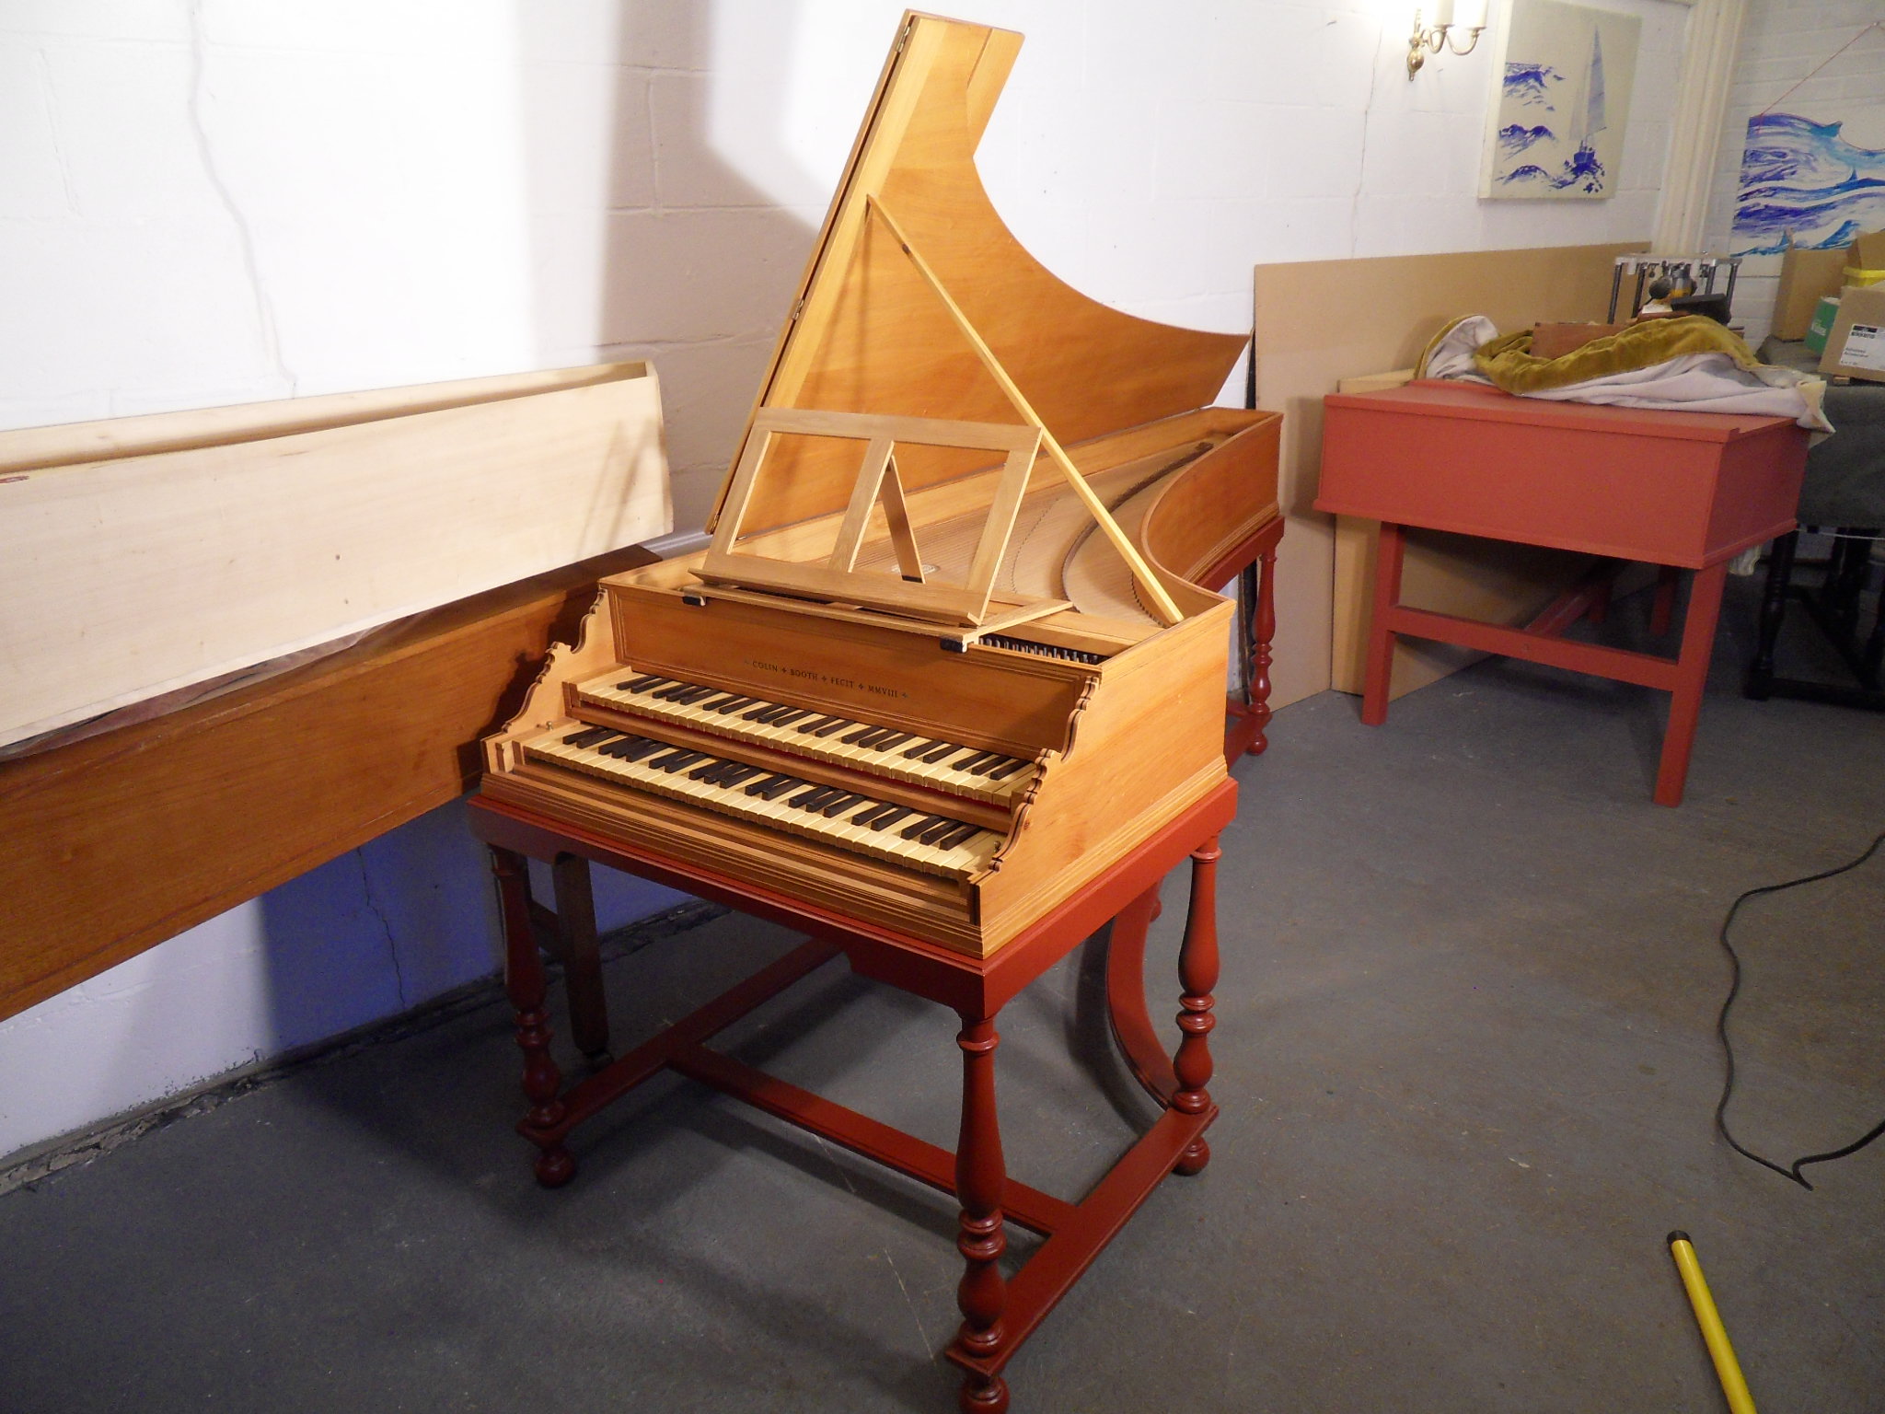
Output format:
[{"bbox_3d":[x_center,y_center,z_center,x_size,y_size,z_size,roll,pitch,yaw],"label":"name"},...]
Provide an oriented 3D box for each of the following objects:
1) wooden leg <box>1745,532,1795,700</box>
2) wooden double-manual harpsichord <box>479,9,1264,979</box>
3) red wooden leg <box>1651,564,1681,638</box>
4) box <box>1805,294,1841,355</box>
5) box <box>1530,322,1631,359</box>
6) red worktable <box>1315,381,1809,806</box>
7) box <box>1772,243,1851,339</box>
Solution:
[{"bbox_3d":[2.337,-0.285,3.671,0.064,0.540,0.064,7,21,24],"label":"wooden leg"},{"bbox_3d":[0.346,-0.568,2.158,0.787,0.903,2.185,12,24,34],"label":"wooden double-manual harpsichord"},{"bbox_3d":[2.405,-0.512,4.294,0.052,0.560,0.052,-18,25,-38],"label":"red wooden leg"},{"bbox_3d":[2.982,-1.286,4.400,0.110,0.180,0.130,-12,22,-27],"label":"box"},{"bbox_3d":[2.014,-1.103,3.996,0.240,0.150,0.320,-18,25,-38],"label":"box"},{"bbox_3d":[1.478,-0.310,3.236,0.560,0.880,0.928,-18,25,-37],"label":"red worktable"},{"bbox_3d":[3.085,-1.470,4.630,0.165,0.320,0.290,7,21,24],"label":"box"}]

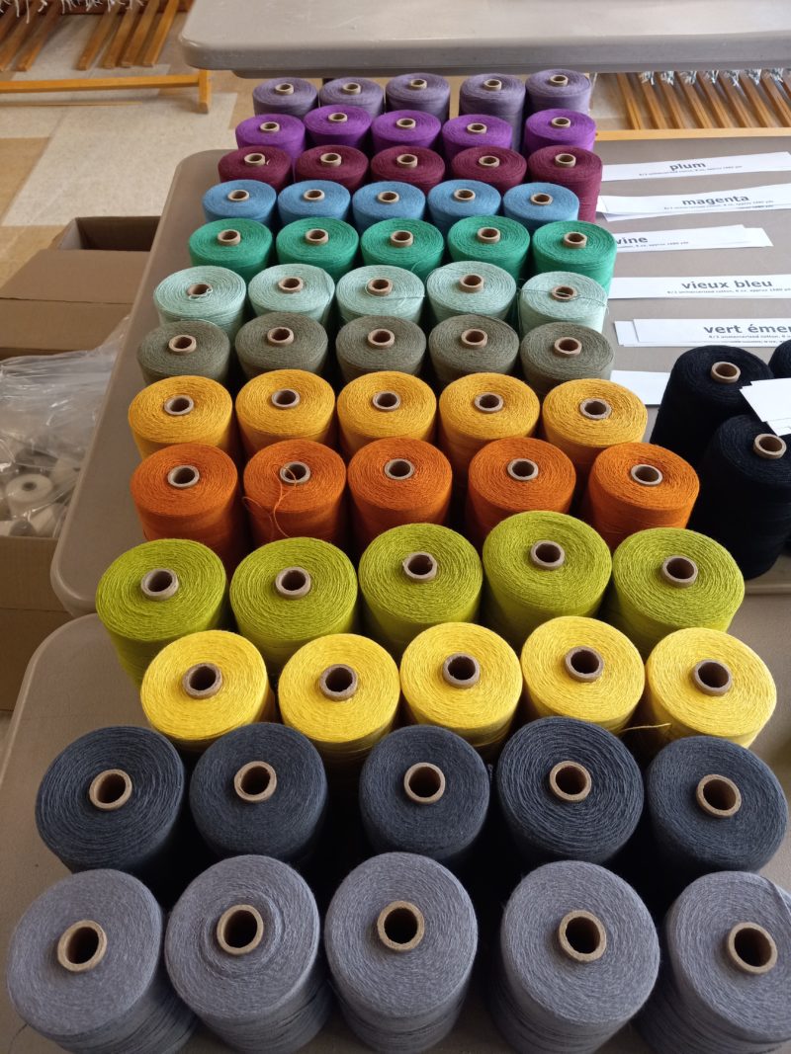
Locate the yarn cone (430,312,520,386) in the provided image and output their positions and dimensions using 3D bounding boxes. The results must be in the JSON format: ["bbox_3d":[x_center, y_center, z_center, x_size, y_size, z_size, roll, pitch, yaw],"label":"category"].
[{"bbox_3d":[0.065,-0.117,0.704,0.074,0.109,0.074,-2,49,0],"label":"yarn cone"}]

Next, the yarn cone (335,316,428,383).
[{"bbox_3d":[-0.011,-0.117,0.697,0.073,0.104,0.073,-1,49,0],"label":"yarn cone"}]

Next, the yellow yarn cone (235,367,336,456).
[{"bbox_3d":[-0.081,-0.061,0.659,0.076,0.109,0.076,-2,49,0],"label":"yellow yarn cone"}]

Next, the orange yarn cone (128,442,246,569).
[{"bbox_3d":[-0.144,0.001,0.602,0.073,0.110,0.073,-2,48,0],"label":"orange yarn cone"}]

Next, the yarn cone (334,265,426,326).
[{"bbox_3d":[-0.012,-0.173,0.754,0.078,0.109,0.078,-2,49,0],"label":"yarn cone"}]

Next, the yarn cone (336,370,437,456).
[{"bbox_3d":[-0.006,-0.059,0.655,0.074,0.108,0.074,-2,48,0],"label":"yarn cone"}]

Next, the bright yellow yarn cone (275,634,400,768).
[{"bbox_3d":[-0.030,0.119,0.489,0.067,0.104,0.067,-1,49,0],"label":"bright yellow yarn cone"}]

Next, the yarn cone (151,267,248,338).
[{"bbox_3d":[-0.170,-0.172,0.757,0.082,0.109,0.082,-2,49,0],"label":"yarn cone"}]

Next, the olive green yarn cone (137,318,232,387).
[{"bbox_3d":[-0.171,-0.114,0.707,0.076,0.109,0.076,-2,49,0],"label":"olive green yarn cone"}]

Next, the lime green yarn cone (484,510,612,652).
[{"bbox_3d":[0.095,0.054,0.550,0.079,0.112,0.079,-2,48,0],"label":"lime green yarn cone"}]

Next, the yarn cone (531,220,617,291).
[{"bbox_3d":[0.167,-0.229,0.797,0.077,0.109,0.077,-2,49,0],"label":"yarn cone"}]

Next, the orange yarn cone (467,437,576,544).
[{"bbox_3d":[0.087,-0.004,0.596,0.073,0.104,0.073,-1,49,0],"label":"orange yarn cone"}]

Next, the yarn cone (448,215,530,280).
[{"bbox_3d":[0.087,-0.237,0.802,0.077,0.104,0.077,-1,49,0],"label":"yarn cone"}]

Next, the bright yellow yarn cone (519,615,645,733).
[{"bbox_3d":[0.107,0.113,0.504,0.070,0.109,0.070,-2,49,0],"label":"bright yellow yarn cone"}]

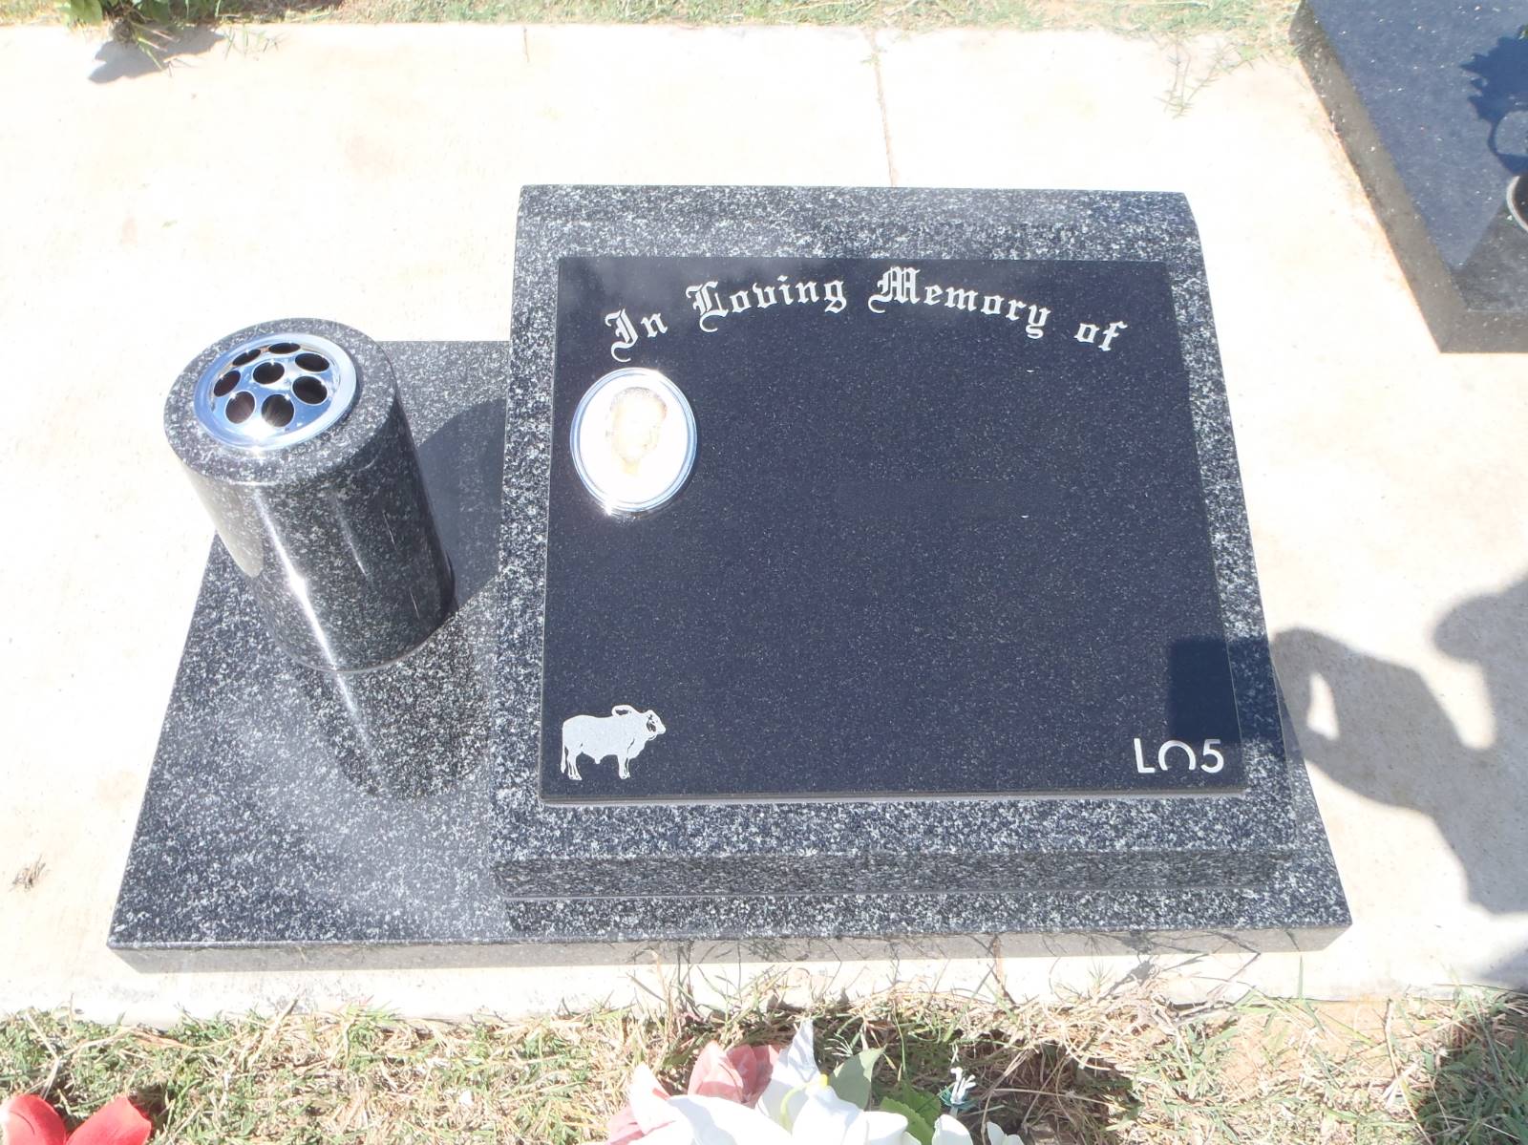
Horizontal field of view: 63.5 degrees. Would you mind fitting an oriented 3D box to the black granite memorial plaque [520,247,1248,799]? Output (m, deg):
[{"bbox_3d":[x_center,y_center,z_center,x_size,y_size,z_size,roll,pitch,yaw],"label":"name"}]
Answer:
[{"bbox_3d":[0.084,-0.043,0.906,0.474,0.025,0.415,0,71,-3],"label":"black granite memorial plaque"}]

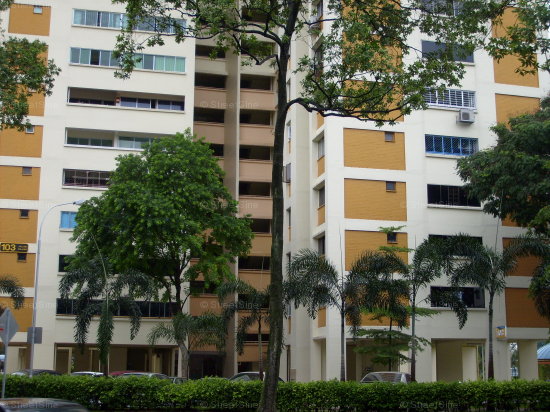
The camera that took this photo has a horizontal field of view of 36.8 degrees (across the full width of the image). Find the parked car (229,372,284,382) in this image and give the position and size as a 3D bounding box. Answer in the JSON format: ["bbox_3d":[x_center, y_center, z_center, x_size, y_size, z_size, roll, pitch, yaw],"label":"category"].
[{"bbox_3d":[-0.800,7.937,35.431,4.350,1.470,1.720,-3,-12,18],"label":"parked car"}]

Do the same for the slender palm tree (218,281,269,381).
[{"bbox_3d":[-0.813,4.898,29.409,2.500,5.080,2.500,0,-11,0],"label":"slender palm tree"}]

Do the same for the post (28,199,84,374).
[{"bbox_3d":[-8.173,3.703,30.863,1.710,7.910,0.300,0,-11,0],"label":"post"}]

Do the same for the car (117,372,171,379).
[{"bbox_3d":[-5.886,8.242,37.098,4.350,1.470,1.720,-3,-12,18],"label":"car"}]

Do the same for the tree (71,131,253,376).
[{"bbox_3d":[-5.694,2.854,41.741,8.800,13.850,8.500,0,-11,0],"label":"tree"}]

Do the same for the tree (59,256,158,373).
[{"bbox_3d":[-6.310,4.614,30.479,3.300,5.990,3.300,0,-11,0],"label":"tree"}]

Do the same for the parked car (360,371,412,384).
[{"bbox_3d":[4.643,7.615,33.666,4.350,1.470,1.720,-3,-12,18],"label":"parked car"}]

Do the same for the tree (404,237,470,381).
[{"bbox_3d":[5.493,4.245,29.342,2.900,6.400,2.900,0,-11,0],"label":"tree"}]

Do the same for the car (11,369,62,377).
[{"bbox_3d":[-11.278,8.604,39.060,4.350,1.470,1.720,-3,-12,18],"label":"car"}]

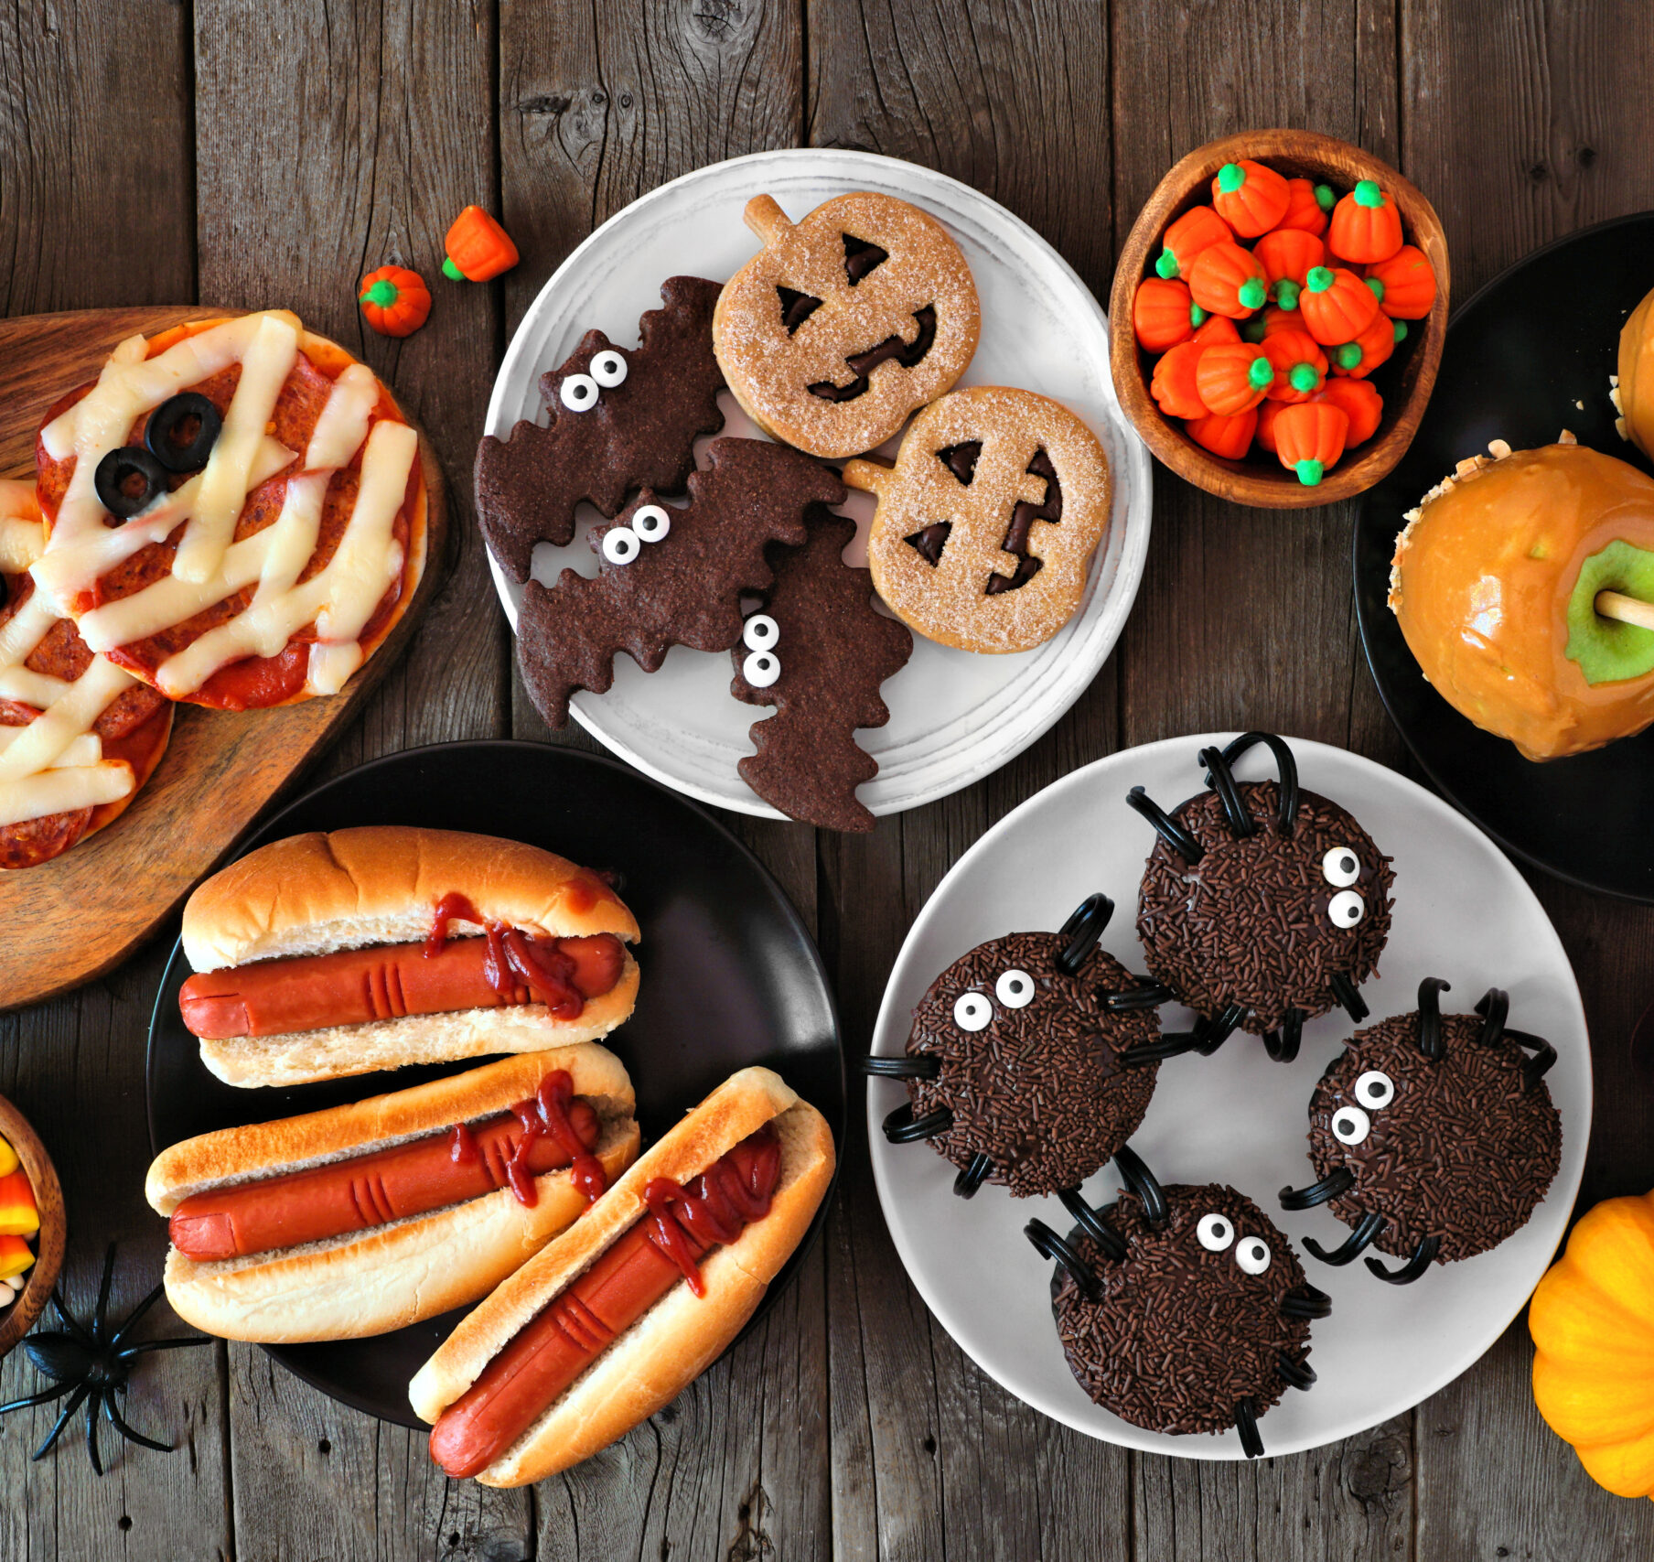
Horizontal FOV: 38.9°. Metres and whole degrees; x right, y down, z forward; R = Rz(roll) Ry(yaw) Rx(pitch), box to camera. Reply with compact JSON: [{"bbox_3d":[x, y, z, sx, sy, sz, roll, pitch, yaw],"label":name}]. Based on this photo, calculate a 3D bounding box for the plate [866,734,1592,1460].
[{"bbox_3d":[0.118,0.092,0.693,0.211,0.022,0.211,0,92,0],"label":"plate"}]

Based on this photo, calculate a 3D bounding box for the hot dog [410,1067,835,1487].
[{"bbox_3d":[-0.054,0.141,0.651,0.147,0.050,0.058,-45,91,1],"label":"hot dog"}]

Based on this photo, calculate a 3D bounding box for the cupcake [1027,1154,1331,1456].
[{"bbox_3d":[0.096,0.144,0.651,0.088,0.052,0.071,36,92,-1],"label":"cupcake"}]

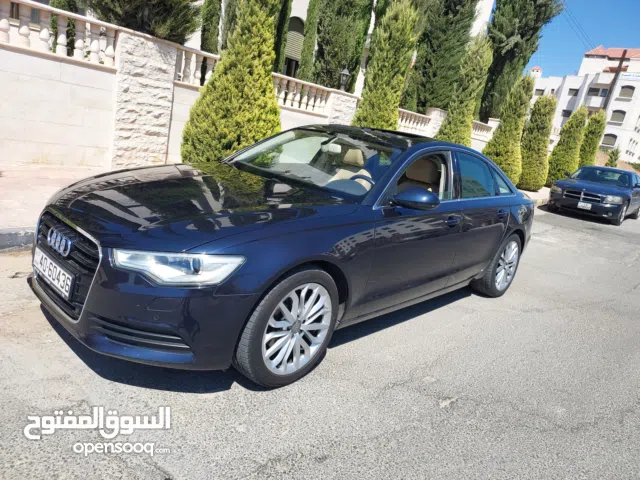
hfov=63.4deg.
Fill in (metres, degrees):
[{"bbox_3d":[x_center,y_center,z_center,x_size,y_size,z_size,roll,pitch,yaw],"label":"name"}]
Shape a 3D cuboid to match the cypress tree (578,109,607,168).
[{"bbox_3d":[9.850,-3.200,18.850,0.880,3.000,0.880,24,21,36],"label":"cypress tree"}]

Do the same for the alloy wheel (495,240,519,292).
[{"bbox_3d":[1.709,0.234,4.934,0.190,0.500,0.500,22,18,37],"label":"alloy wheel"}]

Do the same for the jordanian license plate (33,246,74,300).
[{"bbox_3d":[-1.314,0.149,2.529,0.460,0.115,0.020,21,13,37],"label":"jordanian license plate"}]

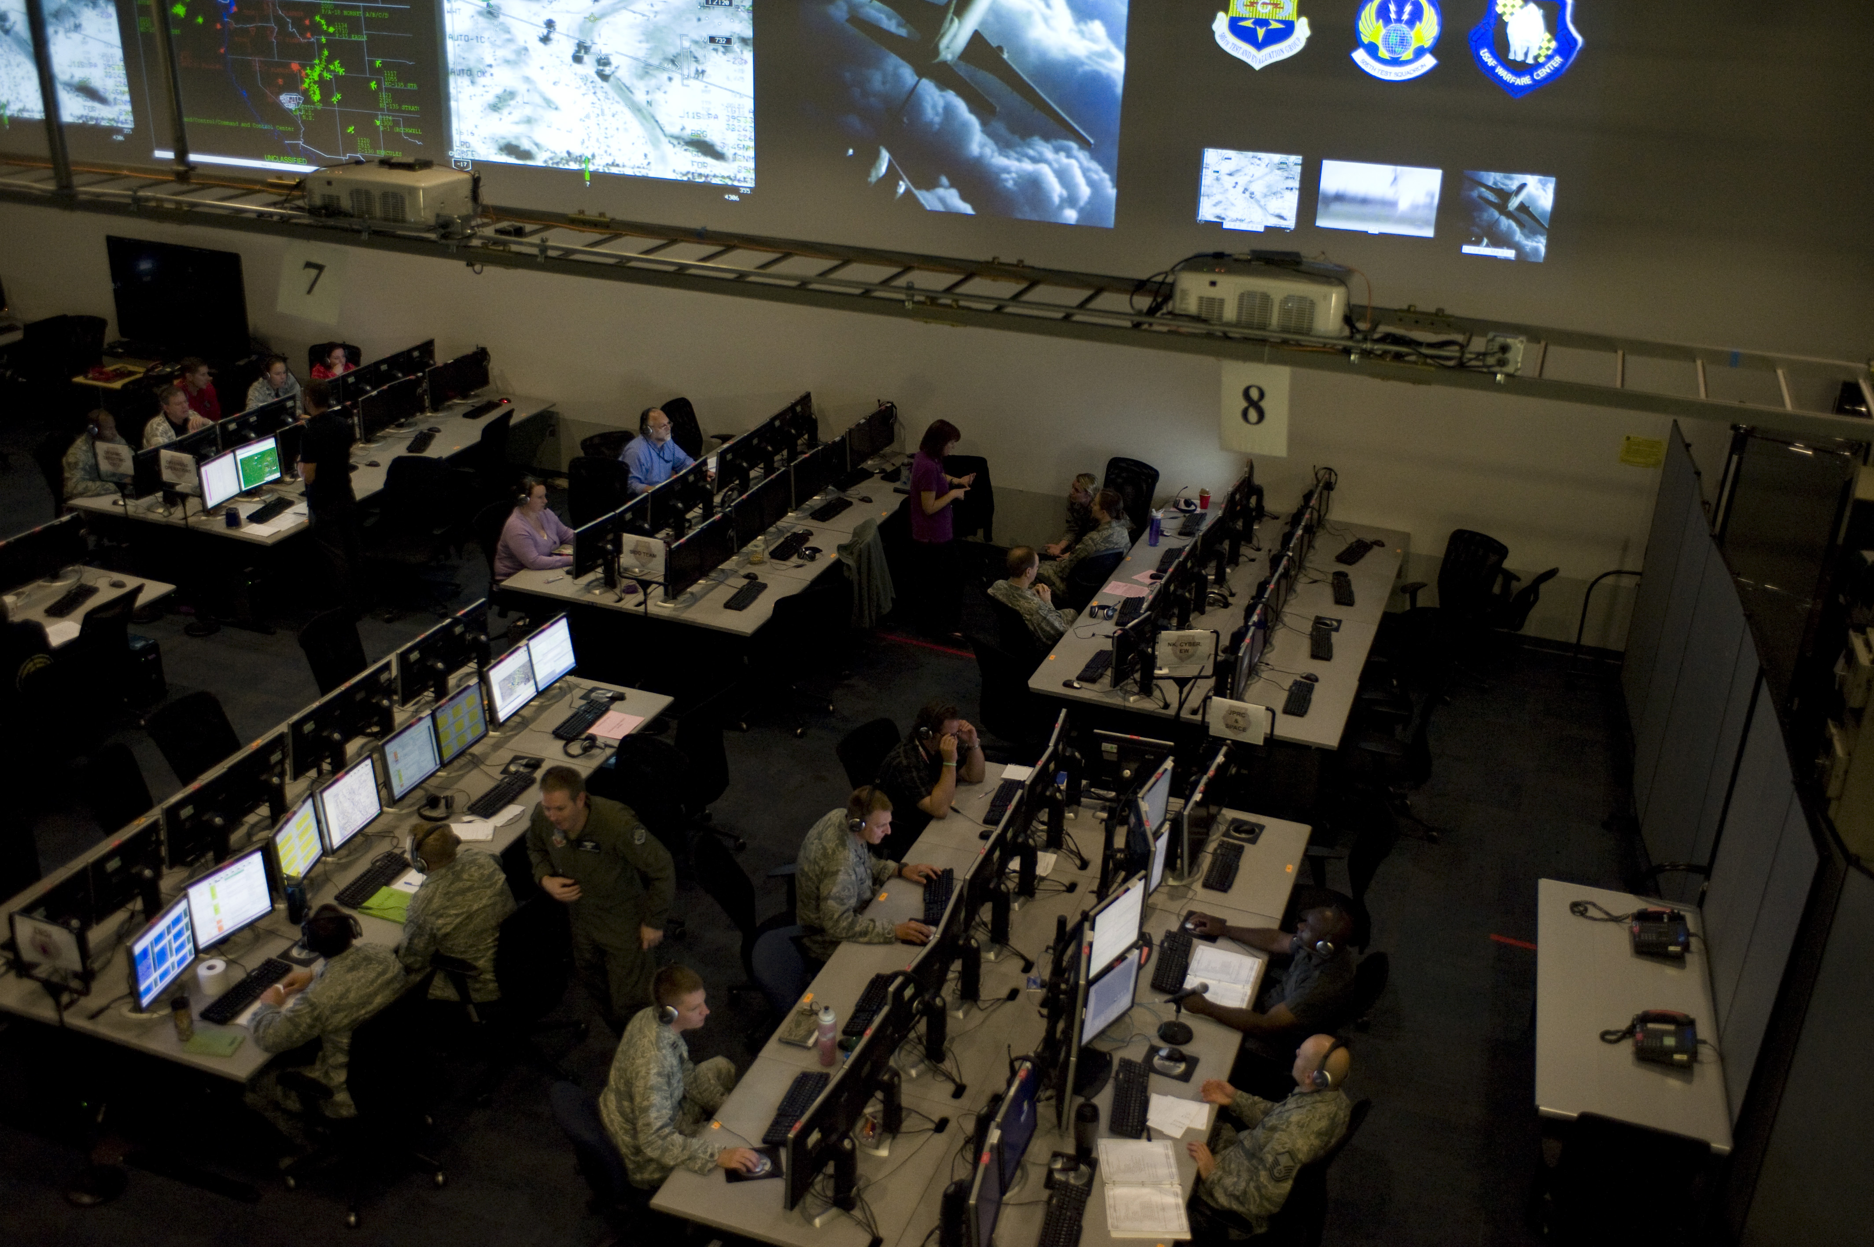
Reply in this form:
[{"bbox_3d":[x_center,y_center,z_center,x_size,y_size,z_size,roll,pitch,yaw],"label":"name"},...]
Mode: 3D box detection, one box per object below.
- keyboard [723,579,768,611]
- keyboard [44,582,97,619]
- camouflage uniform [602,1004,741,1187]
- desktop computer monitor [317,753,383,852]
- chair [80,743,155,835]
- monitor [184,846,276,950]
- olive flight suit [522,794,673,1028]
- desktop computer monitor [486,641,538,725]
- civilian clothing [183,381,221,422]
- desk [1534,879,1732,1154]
[{"bbox_3d":[-1.261,-0.183,11.769,0.147,0.032,0.450,10,26,16],"label":"keyboard"},{"bbox_3d":[-5.509,-0.144,11.282,0.152,0.035,0.455,6,24,8],"label":"keyboard"},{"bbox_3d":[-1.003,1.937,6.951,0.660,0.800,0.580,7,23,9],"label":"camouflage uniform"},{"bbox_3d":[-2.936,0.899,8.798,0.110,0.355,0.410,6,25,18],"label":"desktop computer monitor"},{"bbox_3d":[-4.065,1.117,9.037,0.600,0.960,0.600,10,24,16],"label":"chair"},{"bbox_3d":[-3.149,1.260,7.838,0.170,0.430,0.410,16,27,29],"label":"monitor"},{"bbox_3d":[-1.570,1.351,8.207,0.640,1.360,0.500,22,30,37],"label":"olive flight suit"},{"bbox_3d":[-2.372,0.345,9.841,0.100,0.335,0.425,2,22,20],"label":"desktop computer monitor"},{"bbox_3d":[-6.034,-1.730,14.554,0.340,0.580,0.500,19,30,33],"label":"civilian clothing"},{"bbox_3d":[3.125,2.047,8.207,0.760,0.740,1.820,9,26,15],"label":"desk"}]

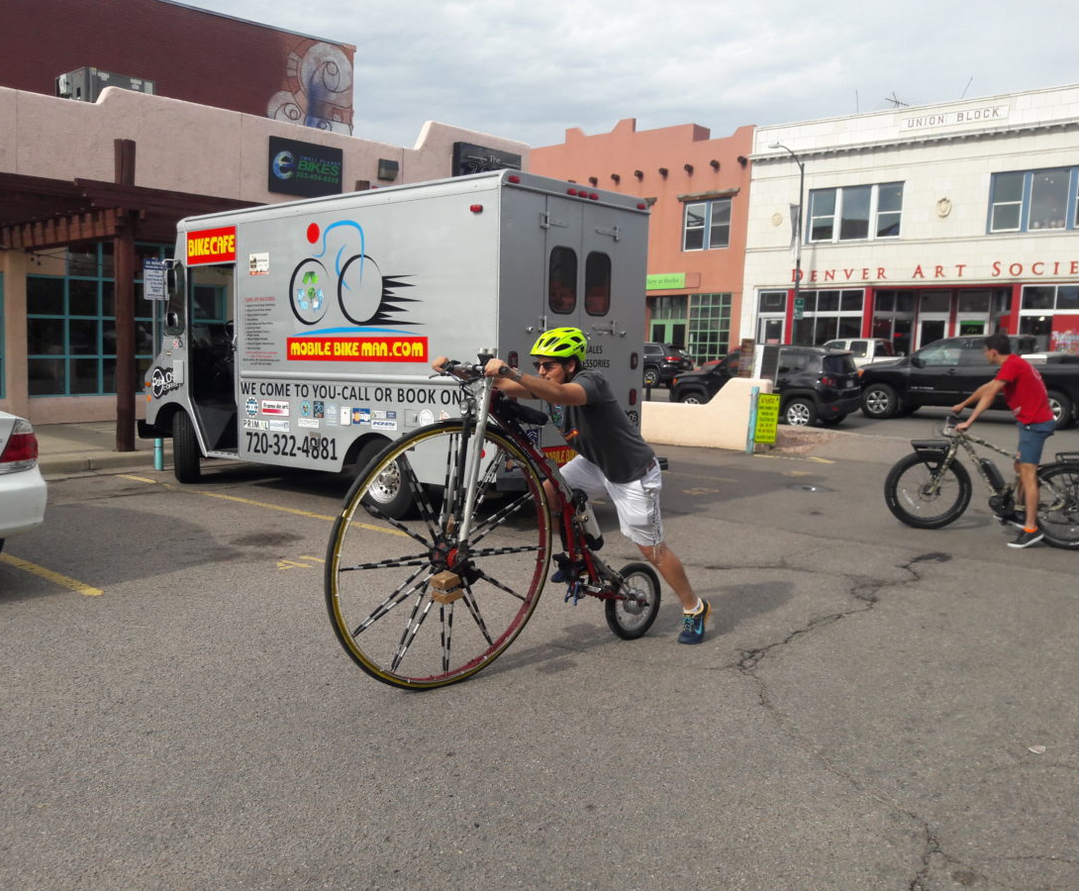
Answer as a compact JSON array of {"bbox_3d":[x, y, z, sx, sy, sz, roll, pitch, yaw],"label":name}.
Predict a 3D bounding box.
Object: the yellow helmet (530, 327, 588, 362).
[{"bbox_3d":[0.100,-0.494,4.720,0.285,0.175,0.215,-7,9,-27],"label":"yellow helmet"}]

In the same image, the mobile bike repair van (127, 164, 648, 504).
[{"bbox_3d":[-1.789,-0.986,10.312,5.944,2.950,2.170,5,7,40],"label":"mobile bike repair van"}]

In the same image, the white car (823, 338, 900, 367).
[{"bbox_3d":[10.183,-2.538,31.256,5.350,1.770,1.880,5,7,39],"label":"white car"}]

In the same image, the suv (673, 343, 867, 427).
[{"bbox_3d":[4.947,-1.323,21.530,4.230,1.700,1.820,6,7,40],"label":"suv"}]

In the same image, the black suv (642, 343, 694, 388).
[{"bbox_3d":[3.643,-3.199,37.869,4.820,1.760,1.940,5,7,39],"label":"black suv"}]

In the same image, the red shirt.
[{"bbox_3d":[4.195,-0.487,8.300,0.330,0.620,0.500,-8,-3,41],"label":"red shirt"}]

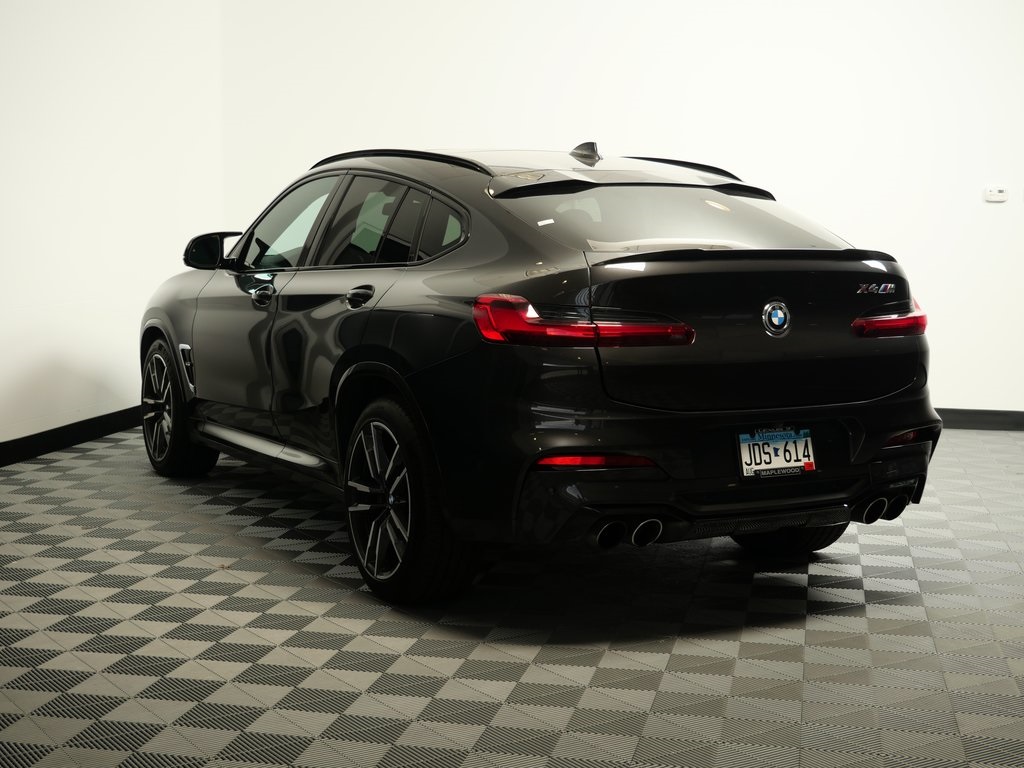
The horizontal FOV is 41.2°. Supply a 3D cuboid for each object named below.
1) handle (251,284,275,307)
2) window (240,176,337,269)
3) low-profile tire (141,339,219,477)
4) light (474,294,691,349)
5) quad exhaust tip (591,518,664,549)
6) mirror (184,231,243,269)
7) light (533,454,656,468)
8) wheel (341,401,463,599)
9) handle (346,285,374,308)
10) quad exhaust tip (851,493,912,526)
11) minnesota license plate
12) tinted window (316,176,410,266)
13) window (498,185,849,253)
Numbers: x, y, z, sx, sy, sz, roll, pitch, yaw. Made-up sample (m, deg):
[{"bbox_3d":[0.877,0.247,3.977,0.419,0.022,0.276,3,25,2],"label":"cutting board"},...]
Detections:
[{"bbox_3d":[-1.038,-0.370,5.667,0.052,0.068,0.200,-3,7,-29],"label":"handle"},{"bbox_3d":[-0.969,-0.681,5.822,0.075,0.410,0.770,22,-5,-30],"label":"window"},{"bbox_3d":[-1.773,0.120,7.307,0.265,0.737,0.737,-2,7,-30],"label":"low-profile tire"},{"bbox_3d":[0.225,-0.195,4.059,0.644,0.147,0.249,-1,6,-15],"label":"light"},{"bbox_3d":[0.336,0.451,4.107,0.210,0.090,0.120,-3,7,-29],"label":"quad exhaust tip"},{"bbox_3d":[-1.408,-0.634,6.375,0.240,0.170,0.160,-2,7,-30],"label":"mirror"},{"bbox_3d":[0.254,0.226,3.989,0.370,0.035,0.079,-2,7,-19],"label":"light"},{"bbox_3d":[-0.365,0.401,4.856,0.270,0.742,0.742,-2,7,-30],"label":"wheel"},{"bbox_3d":[-0.526,-0.306,4.752,0.052,0.068,0.200,-3,7,-29],"label":"handle"},{"bbox_3d":[1.262,0.424,4.721,0.218,0.102,0.120,-2,7,-30],"label":"quad exhaust tip"},{"bbox_3d":[0.832,0.216,4.274,0.305,0.152,0.016,-3,-6,-29],"label":"minnesota license plate"},{"bbox_3d":[-0.571,-0.634,5.308,0.050,0.390,0.600,23,-6,-30],"label":"tinted window"},{"bbox_3d":[0.578,-0.594,4.779,1.170,0.100,0.640,-2,29,-30],"label":"window"}]

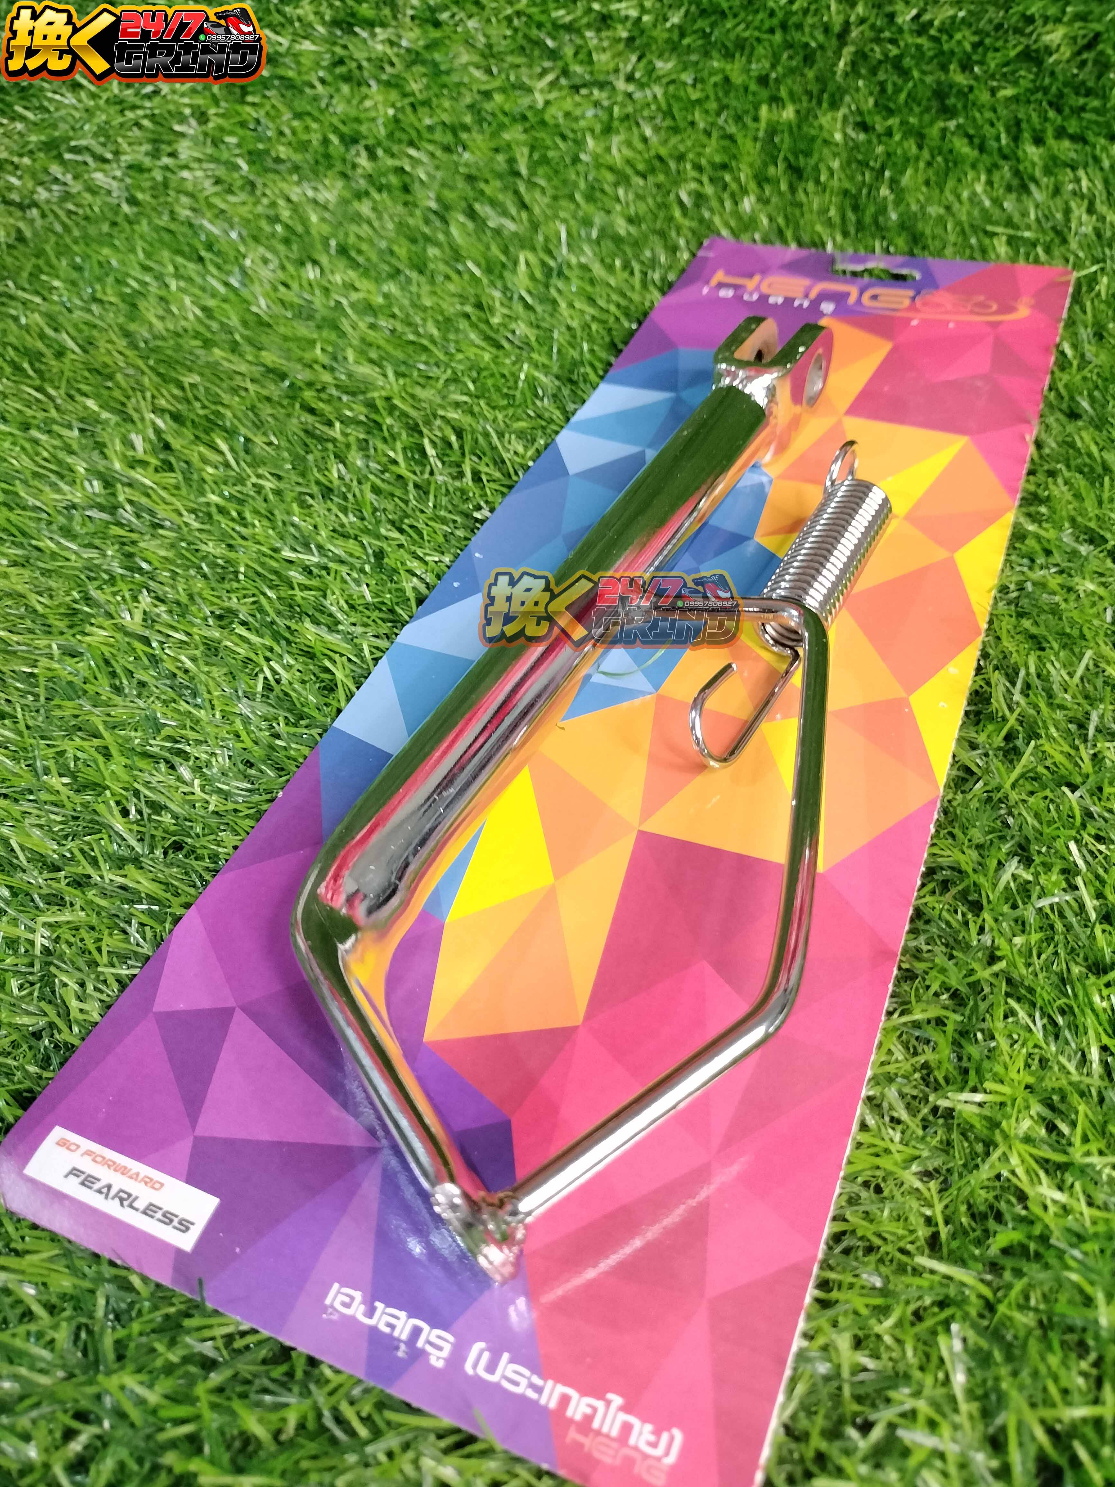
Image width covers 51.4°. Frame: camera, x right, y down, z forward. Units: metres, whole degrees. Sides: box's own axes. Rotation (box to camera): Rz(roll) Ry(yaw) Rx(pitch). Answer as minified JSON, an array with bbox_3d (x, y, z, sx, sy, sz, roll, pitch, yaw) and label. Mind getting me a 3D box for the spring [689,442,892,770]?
[{"bbox_3d":[0.052,-0.035,0.240,0.018,0.016,0.107,17,49,23],"label":"spring"}]

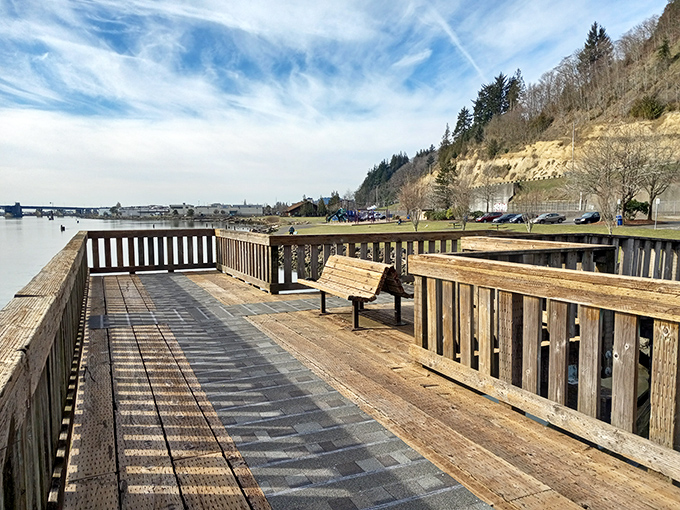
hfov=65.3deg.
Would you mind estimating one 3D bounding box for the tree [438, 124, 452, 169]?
[{"bbox_3d":[37.792,-38.509,190.000,5.300,16.500,5.300,0,5,0],"label":"tree"}]

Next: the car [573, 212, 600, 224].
[{"bbox_3d":[33.331,-4.859,71.000,4.600,1.500,1.820,-4,6,-34],"label":"car"}]

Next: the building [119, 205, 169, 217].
[{"bbox_3d":[-147.813,-33.032,400.000,35.000,8.000,24.000,-2,5,-16],"label":"building"}]

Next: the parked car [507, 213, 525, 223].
[{"bbox_3d":[27.010,-5.328,78.500,4.550,1.460,1.800,-2,5,-23],"label":"parked car"}]

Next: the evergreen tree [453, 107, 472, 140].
[{"bbox_3d":[48.501,-51.471,210.000,8.000,14.500,8.000,0,5,0],"label":"evergreen tree"}]

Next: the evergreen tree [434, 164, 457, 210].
[{"bbox_3d":[24.267,-14.951,122.000,5.100,12.000,5.100,0,5,0],"label":"evergreen tree"}]

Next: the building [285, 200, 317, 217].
[{"bbox_3d":[-16.827,-20.506,238.000,13.000,6.800,20.000,-1,5,-10],"label":"building"}]

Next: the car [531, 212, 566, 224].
[{"bbox_3d":[29.159,-5.037,74.000,4.750,1.450,1.820,-2,5,-17],"label":"car"}]

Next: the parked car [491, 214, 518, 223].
[{"bbox_3d":[26.526,-5.783,84.500,4.600,1.460,1.800,-3,5,-28],"label":"parked car"}]

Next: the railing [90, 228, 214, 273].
[{"bbox_3d":[-4.619,-0.099,13.250,3.000,1.040,0.180,-3,5,-24],"label":"railing"}]

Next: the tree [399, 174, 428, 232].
[{"bbox_3d":[6.929,-4.808,50.000,2.900,5.600,2.900,0,5,0],"label":"tree"}]

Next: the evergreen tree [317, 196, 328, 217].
[{"bbox_3d":[-7.589,-20.814,230.000,4.500,8.300,4.500,0,5,0],"label":"evergreen tree"}]

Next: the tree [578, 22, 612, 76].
[{"bbox_3d":[86.708,-69.061,180.000,10.500,19.500,10.500,0,5,0],"label":"tree"}]

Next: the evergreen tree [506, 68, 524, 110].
[{"bbox_3d":[76.103,-71.333,230.000,7.600,18.500,7.600,0,5,0],"label":"evergreen tree"}]

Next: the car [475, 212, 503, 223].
[{"bbox_3d":[24.240,-6.015,86.000,4.700,1.670,1.850,-3,5,-28],"label":"car"}]

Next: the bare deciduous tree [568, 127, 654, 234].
[{"bbox_3d":[21.420,-5.860,42.000,6.600,8.700,6.600,0,5,0],"label":"bare deciduous tree"}]

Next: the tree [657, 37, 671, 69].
[{"bbox_3d":[79.412,-49.632,130.000,3.300,7.800,3.300,0,5,0],"label":"tree"}]

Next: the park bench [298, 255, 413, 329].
[{"bbox_3d":[0.282,0.482,7.431,1.170,0.830,1.810,-3,5,-24],"label":"park bench"}]

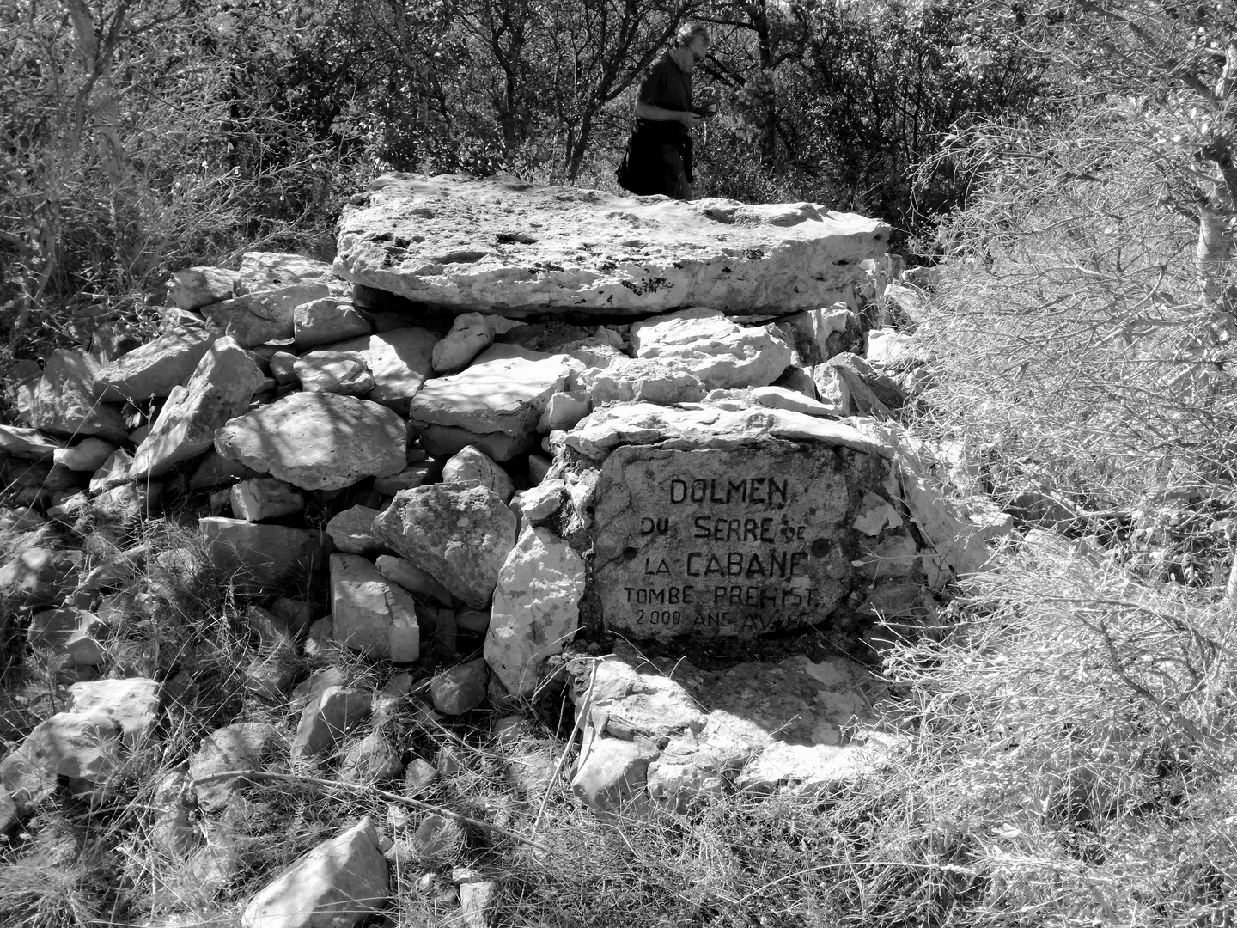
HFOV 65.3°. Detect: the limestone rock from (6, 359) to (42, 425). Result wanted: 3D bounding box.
[{"bbox_3d":[-2.246,-0.268,3.650,0.120,0.251,0.140,-12,24,-30],"label":"limestone rock"}]

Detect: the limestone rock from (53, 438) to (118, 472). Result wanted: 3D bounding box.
[{"bbox_3d":[-1.906,-0.031,3.450,0.210,0.105,0.150,-12,23,-17],"label":"limestone rock"}]

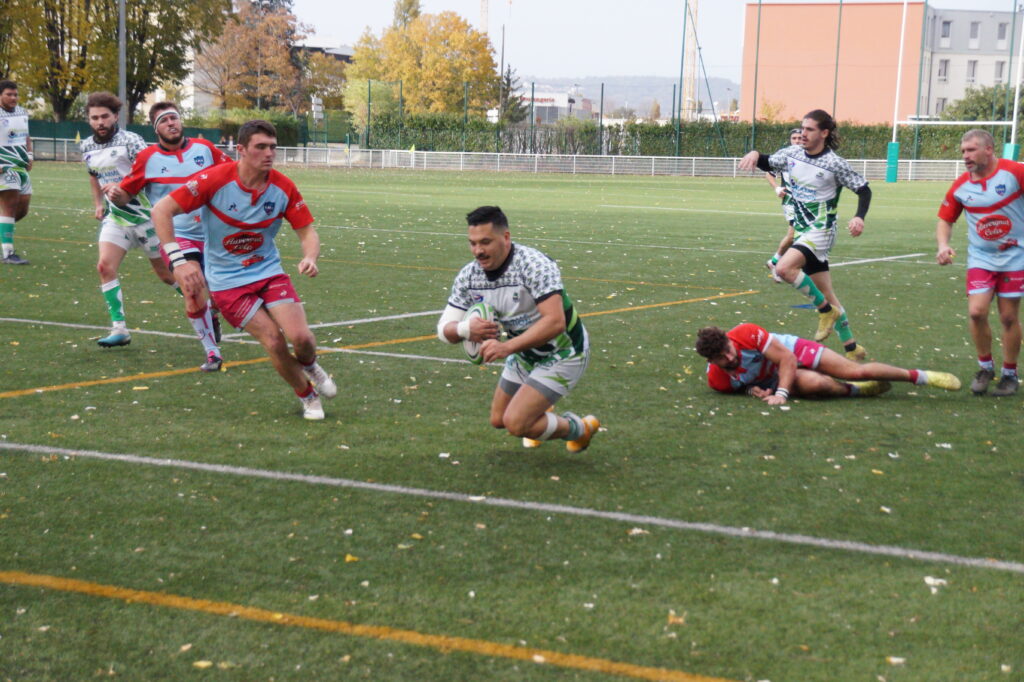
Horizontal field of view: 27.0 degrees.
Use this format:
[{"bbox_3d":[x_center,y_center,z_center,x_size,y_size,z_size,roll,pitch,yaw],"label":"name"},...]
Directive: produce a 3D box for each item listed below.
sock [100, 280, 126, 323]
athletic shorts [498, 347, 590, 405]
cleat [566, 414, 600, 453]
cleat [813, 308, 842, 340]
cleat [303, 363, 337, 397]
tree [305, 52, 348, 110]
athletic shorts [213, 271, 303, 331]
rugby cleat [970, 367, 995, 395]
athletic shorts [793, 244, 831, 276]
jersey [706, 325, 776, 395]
[{"bbox_3d":[-2.794,-0.270,14.950,0.120,0.290,0.130,-12,6,24],"label":"sock"},{"bbox_3d":[0.163,0.167,10.350,0.400,0.310,0.360,6,27,36],"label":"athletic shorts"},{"bbox_3d":[0.349,0.452,10.420,0.120,0.285,0.105,3,45,-37],"label":"cleat"},{"bbox_3d":[2.234,-0.124,15.100,0.105,0.280,0.120,18,-18,40],"label":"cleat"},{"bbox_3d":[-1.061,0.212,11.750,0.105,0.285,0.120,-31,-22,-15],"label":"cleat"},{"bbox_3d":[-13.048,-16.495,150.000,4.200,7.600,4.200,2,5,0],"label":"tree"},{"bbox_3d":[-1.398,-0.248,11.620,0.460,0.400,0.360,-10,12,-20],"label":"athletic shorts"},{"bbox_3d":[3.137,0.270,14.220,0.105,0.120,0.285,9,13,28],"label":"rugby cleat"},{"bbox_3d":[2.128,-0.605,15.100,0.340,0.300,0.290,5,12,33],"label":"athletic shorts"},{"bbox_3d":[1.527,0.112,13.600,0.540,0.460,0.310,8,25,-26],"label":"jersey"}]

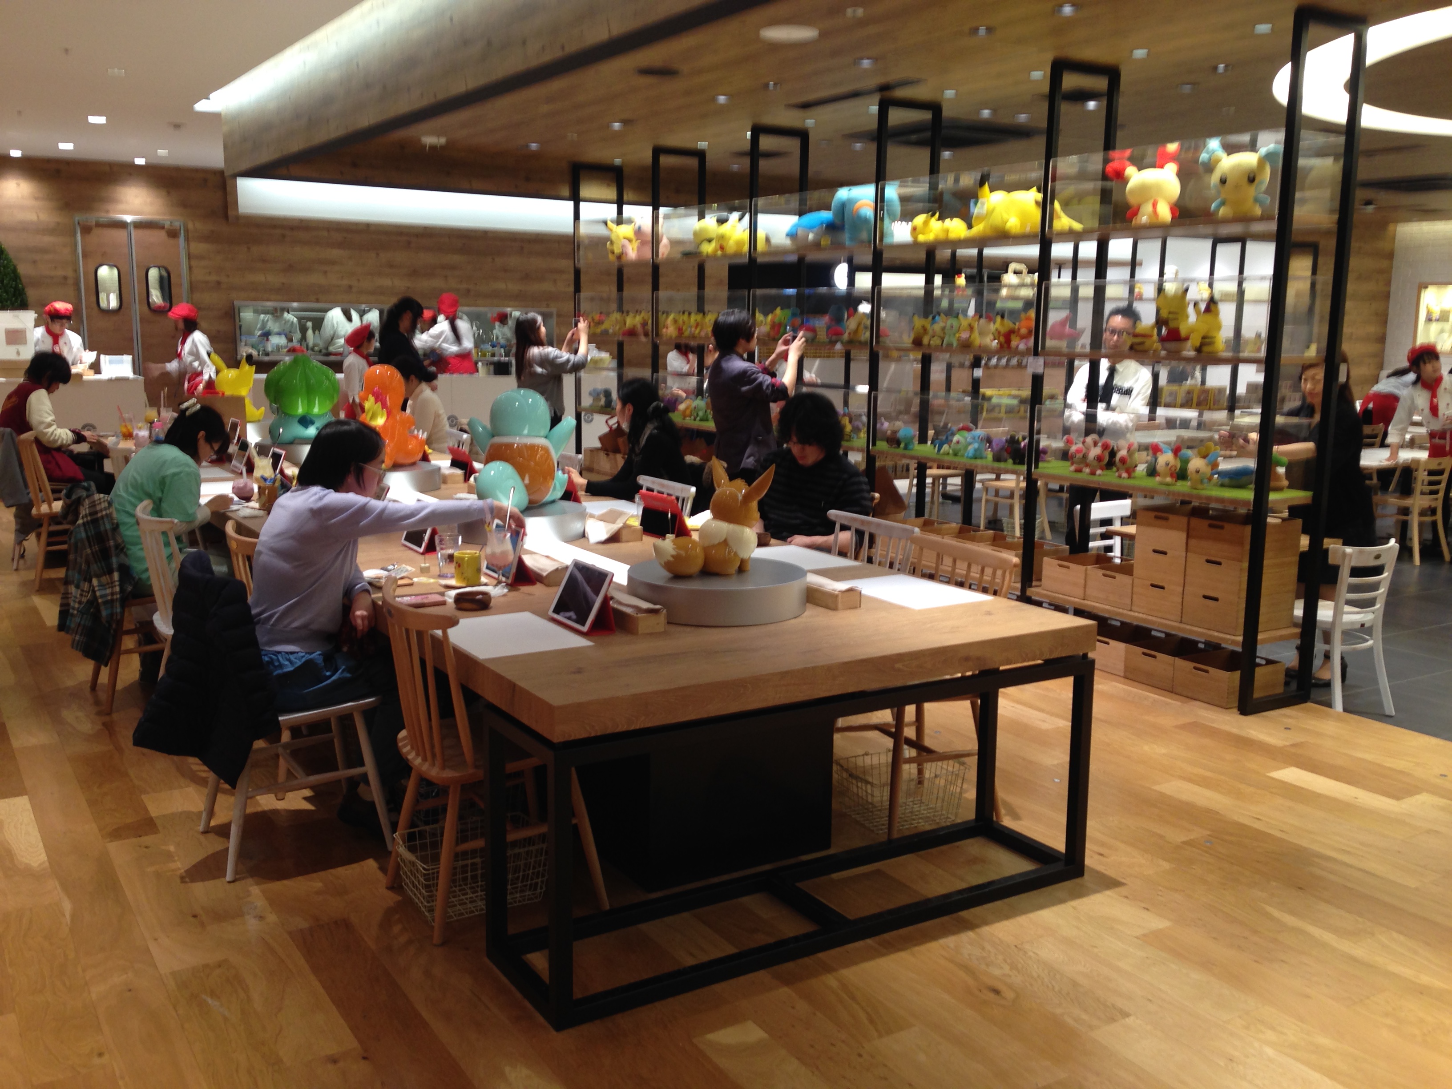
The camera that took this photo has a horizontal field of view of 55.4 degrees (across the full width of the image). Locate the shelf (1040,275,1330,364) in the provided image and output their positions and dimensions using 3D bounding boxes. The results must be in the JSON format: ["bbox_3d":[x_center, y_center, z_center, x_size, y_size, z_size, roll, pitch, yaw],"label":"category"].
[{"bbox_3d":[1.880,-0.928,5.735,0.400,0.318,1.200,-5,11,-32],"label":"shelf"}]

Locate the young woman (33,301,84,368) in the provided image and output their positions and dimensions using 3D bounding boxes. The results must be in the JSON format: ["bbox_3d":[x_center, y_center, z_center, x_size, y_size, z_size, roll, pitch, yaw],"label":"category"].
[{"bbox_3d":[-5.599,-1.242,11.675,0.460,1.600,0.350,-5,11,-32],"label":"young woman"}]

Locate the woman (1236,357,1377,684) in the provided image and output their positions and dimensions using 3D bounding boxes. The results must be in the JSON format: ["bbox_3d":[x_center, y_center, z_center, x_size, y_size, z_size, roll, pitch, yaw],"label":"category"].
[{"bbox_3d":[2.813,-0.110,6.611,0.580,1.605,0.450,-5,11,-32],"label":"woman"}]

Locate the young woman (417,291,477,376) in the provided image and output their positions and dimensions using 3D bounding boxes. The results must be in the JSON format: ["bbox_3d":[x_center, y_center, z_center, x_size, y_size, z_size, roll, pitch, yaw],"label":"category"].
[{"bbox_3d":[-2.579,-1.476,12.968,0.450,1.710,0.450,8,12,40],"label":"young woman"}]

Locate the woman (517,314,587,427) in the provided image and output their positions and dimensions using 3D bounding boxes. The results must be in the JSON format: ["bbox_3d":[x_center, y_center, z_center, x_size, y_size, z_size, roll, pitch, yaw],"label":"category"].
[{"bbox_3d":[-1.150,-0.735,9.200,0.600,1.590,0.460,-5,11,-32],"label":"woman"}]

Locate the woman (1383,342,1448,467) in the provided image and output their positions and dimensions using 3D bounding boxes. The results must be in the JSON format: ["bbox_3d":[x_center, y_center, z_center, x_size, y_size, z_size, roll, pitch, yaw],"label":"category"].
[{"bbox_3d":[4.701,-0.628,9.350,0.580,1.440,0.480,0,9,-6],"label":"woman"}]

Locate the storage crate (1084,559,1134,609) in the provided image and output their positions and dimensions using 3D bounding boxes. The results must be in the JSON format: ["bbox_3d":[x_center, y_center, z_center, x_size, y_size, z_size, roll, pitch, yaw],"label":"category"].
[{"bbox_3d":[1.784,0.174,6.002,0.350,0.141,0.262,-5,11,-32],"label":"storage crate"}]

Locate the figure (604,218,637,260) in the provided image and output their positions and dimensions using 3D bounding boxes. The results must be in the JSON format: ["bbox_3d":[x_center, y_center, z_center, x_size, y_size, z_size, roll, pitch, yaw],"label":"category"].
[{"bbox_3d":[-0.771,-2.183,9.931,0.250,0.300,0.220,6,11,30],"label":"figure"}]

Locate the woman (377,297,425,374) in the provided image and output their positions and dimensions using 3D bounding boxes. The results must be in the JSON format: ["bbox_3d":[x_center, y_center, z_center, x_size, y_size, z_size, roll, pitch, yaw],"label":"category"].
[{"bbox_3d":[-2.079,-0.860,9.378,0.420,1.600,0.460,1,10,2],"label":"woman"}]

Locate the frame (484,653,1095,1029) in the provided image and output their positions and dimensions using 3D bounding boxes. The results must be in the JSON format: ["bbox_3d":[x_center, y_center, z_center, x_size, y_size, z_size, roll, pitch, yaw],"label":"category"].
[{"bbox_3d":[0.207,0.639,3.475,1.593,0.615,0.399,-5,11,-33],"label":"frame"}]

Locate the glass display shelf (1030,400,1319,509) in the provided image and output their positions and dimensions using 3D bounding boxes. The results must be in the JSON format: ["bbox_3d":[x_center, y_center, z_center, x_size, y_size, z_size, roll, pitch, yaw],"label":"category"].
[{"bbox_3d":[1.930,-0.397,6.006,0.420,0.350,1.200,-5,11,-32],"label":"glass display shelf"}]

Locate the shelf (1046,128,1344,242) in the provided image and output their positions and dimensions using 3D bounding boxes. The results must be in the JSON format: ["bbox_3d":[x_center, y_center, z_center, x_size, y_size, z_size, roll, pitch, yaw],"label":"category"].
[{"bbox_3d":[1.885,-1.441,5.652,0.400,0.330,1.200,-5,11,-32],"label":"shelf"}]

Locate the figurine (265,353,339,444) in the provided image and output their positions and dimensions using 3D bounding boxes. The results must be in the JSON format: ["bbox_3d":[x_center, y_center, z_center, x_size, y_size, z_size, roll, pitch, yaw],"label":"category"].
[{"bbox_3d":[-2.391,-0.824,7.743,0.400,0.490,0.450,-4,10,-24],"label":"figurine"}]

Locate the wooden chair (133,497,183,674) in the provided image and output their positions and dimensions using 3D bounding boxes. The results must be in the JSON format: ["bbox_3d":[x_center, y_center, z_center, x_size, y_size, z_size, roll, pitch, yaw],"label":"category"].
[{"bbox_3d":[-1.808,0.283,5.042,0.510,0.835,0.490,-5,12,-31],"label":"wooden chair"}]

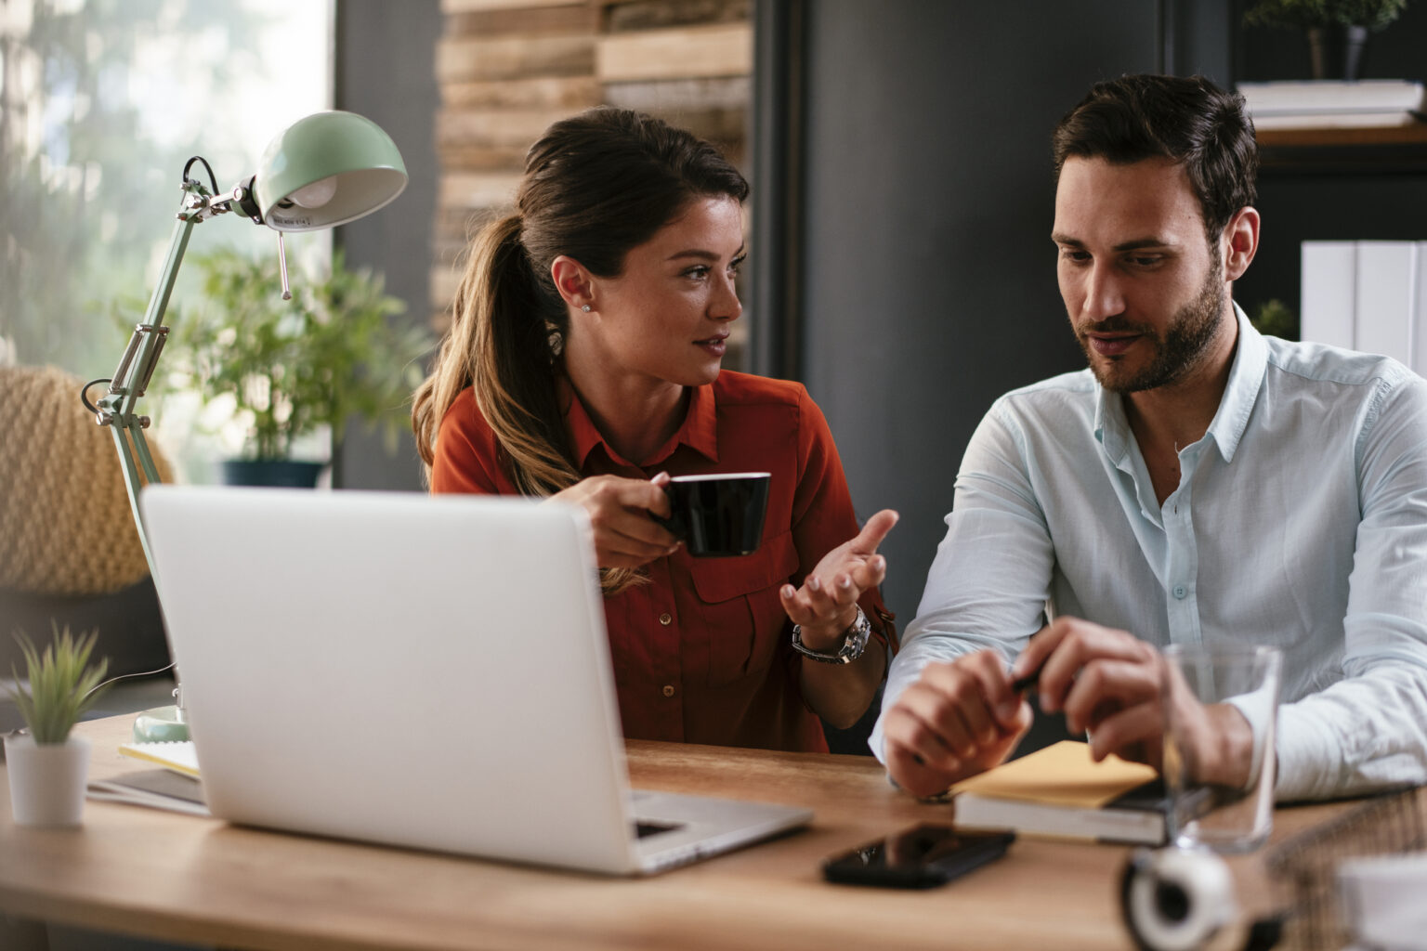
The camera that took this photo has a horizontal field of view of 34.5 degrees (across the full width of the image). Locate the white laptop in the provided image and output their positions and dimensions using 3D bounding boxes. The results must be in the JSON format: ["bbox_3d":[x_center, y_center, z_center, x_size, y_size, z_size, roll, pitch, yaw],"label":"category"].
[{"bbox_3d":[-0.155,0.132,1.605,0.359,0.241,0.313,1,1,30],"label":"white laptop"}]

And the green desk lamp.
[{"bbox_3d":[-0.409,-0.036,2.019,0.330,0.557,0.160,2,1,41],"label":"green desk lamp"}]

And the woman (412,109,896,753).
[{"bbox_3d":[-0.055,0.325,2.105,0.500,1.322,0.620,1,1,-13],"label":"woman"}]

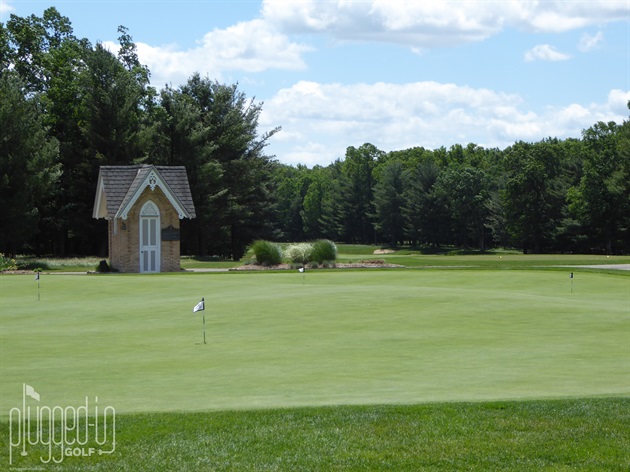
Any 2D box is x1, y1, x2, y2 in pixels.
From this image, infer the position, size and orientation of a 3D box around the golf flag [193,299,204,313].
[{"bbox_3d":[-1.776,1.064,27.300,0.180,0.220,0.040,0,0,0],"label":"golf flag"}]

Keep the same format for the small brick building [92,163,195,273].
[{"bbox_3d":[-7.260,-0.720,75.300,3.680,4.550,3.600,0,0,-17],"label":"small brick building"}]

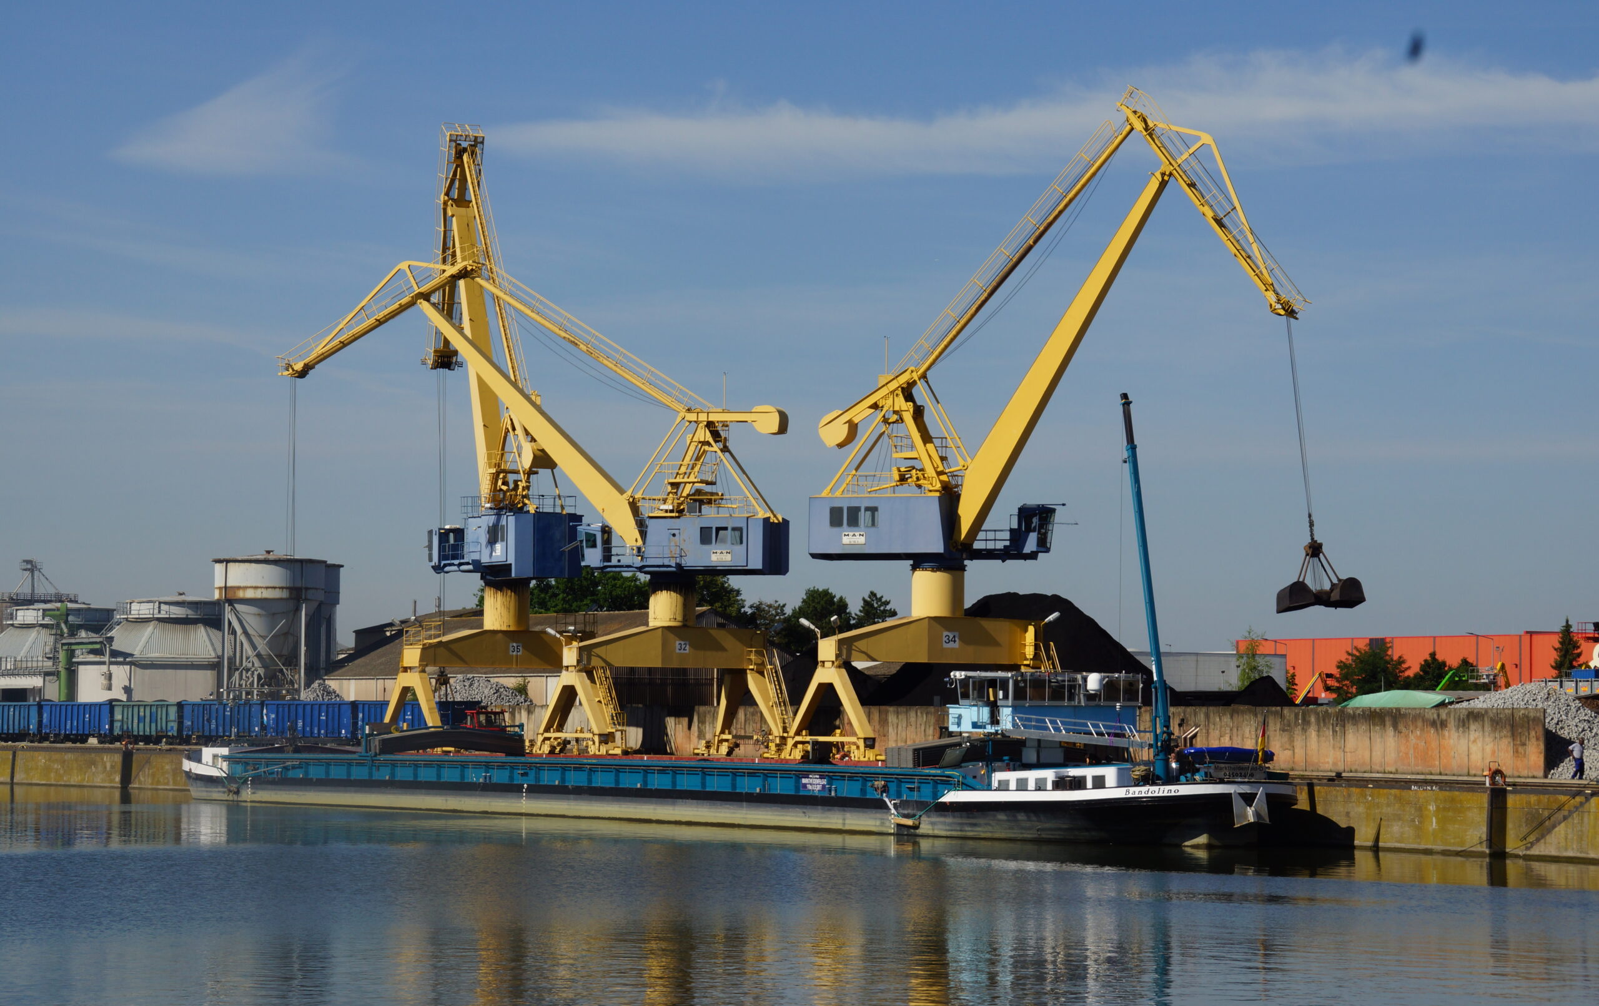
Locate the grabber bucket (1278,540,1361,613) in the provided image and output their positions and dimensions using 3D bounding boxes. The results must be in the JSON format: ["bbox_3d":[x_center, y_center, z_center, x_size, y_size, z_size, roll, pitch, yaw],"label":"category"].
[{"bbox_3d":[25.117,3.525,192.960,3.700,3.300,2.000,-5,-3,-16],"label":"grabber bucket"}]

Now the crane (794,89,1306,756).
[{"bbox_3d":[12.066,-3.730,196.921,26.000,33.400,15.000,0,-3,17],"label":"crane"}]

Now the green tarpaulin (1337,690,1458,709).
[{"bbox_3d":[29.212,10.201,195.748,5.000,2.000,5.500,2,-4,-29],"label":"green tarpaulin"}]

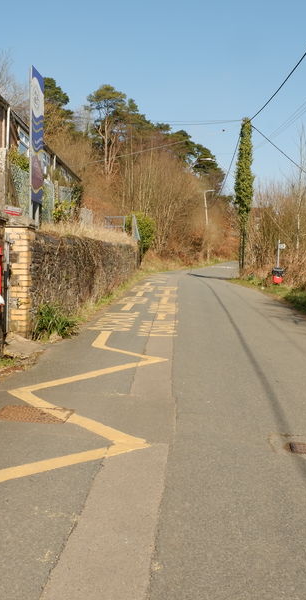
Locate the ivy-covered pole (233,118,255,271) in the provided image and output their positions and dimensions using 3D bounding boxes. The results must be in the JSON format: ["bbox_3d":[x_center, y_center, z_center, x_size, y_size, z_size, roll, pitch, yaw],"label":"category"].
[{"bbox_3d":[4.850,-5.500,32.000,1.000,8.200,1.000,1,3,-3],"label":"ivy-covered pole"}]

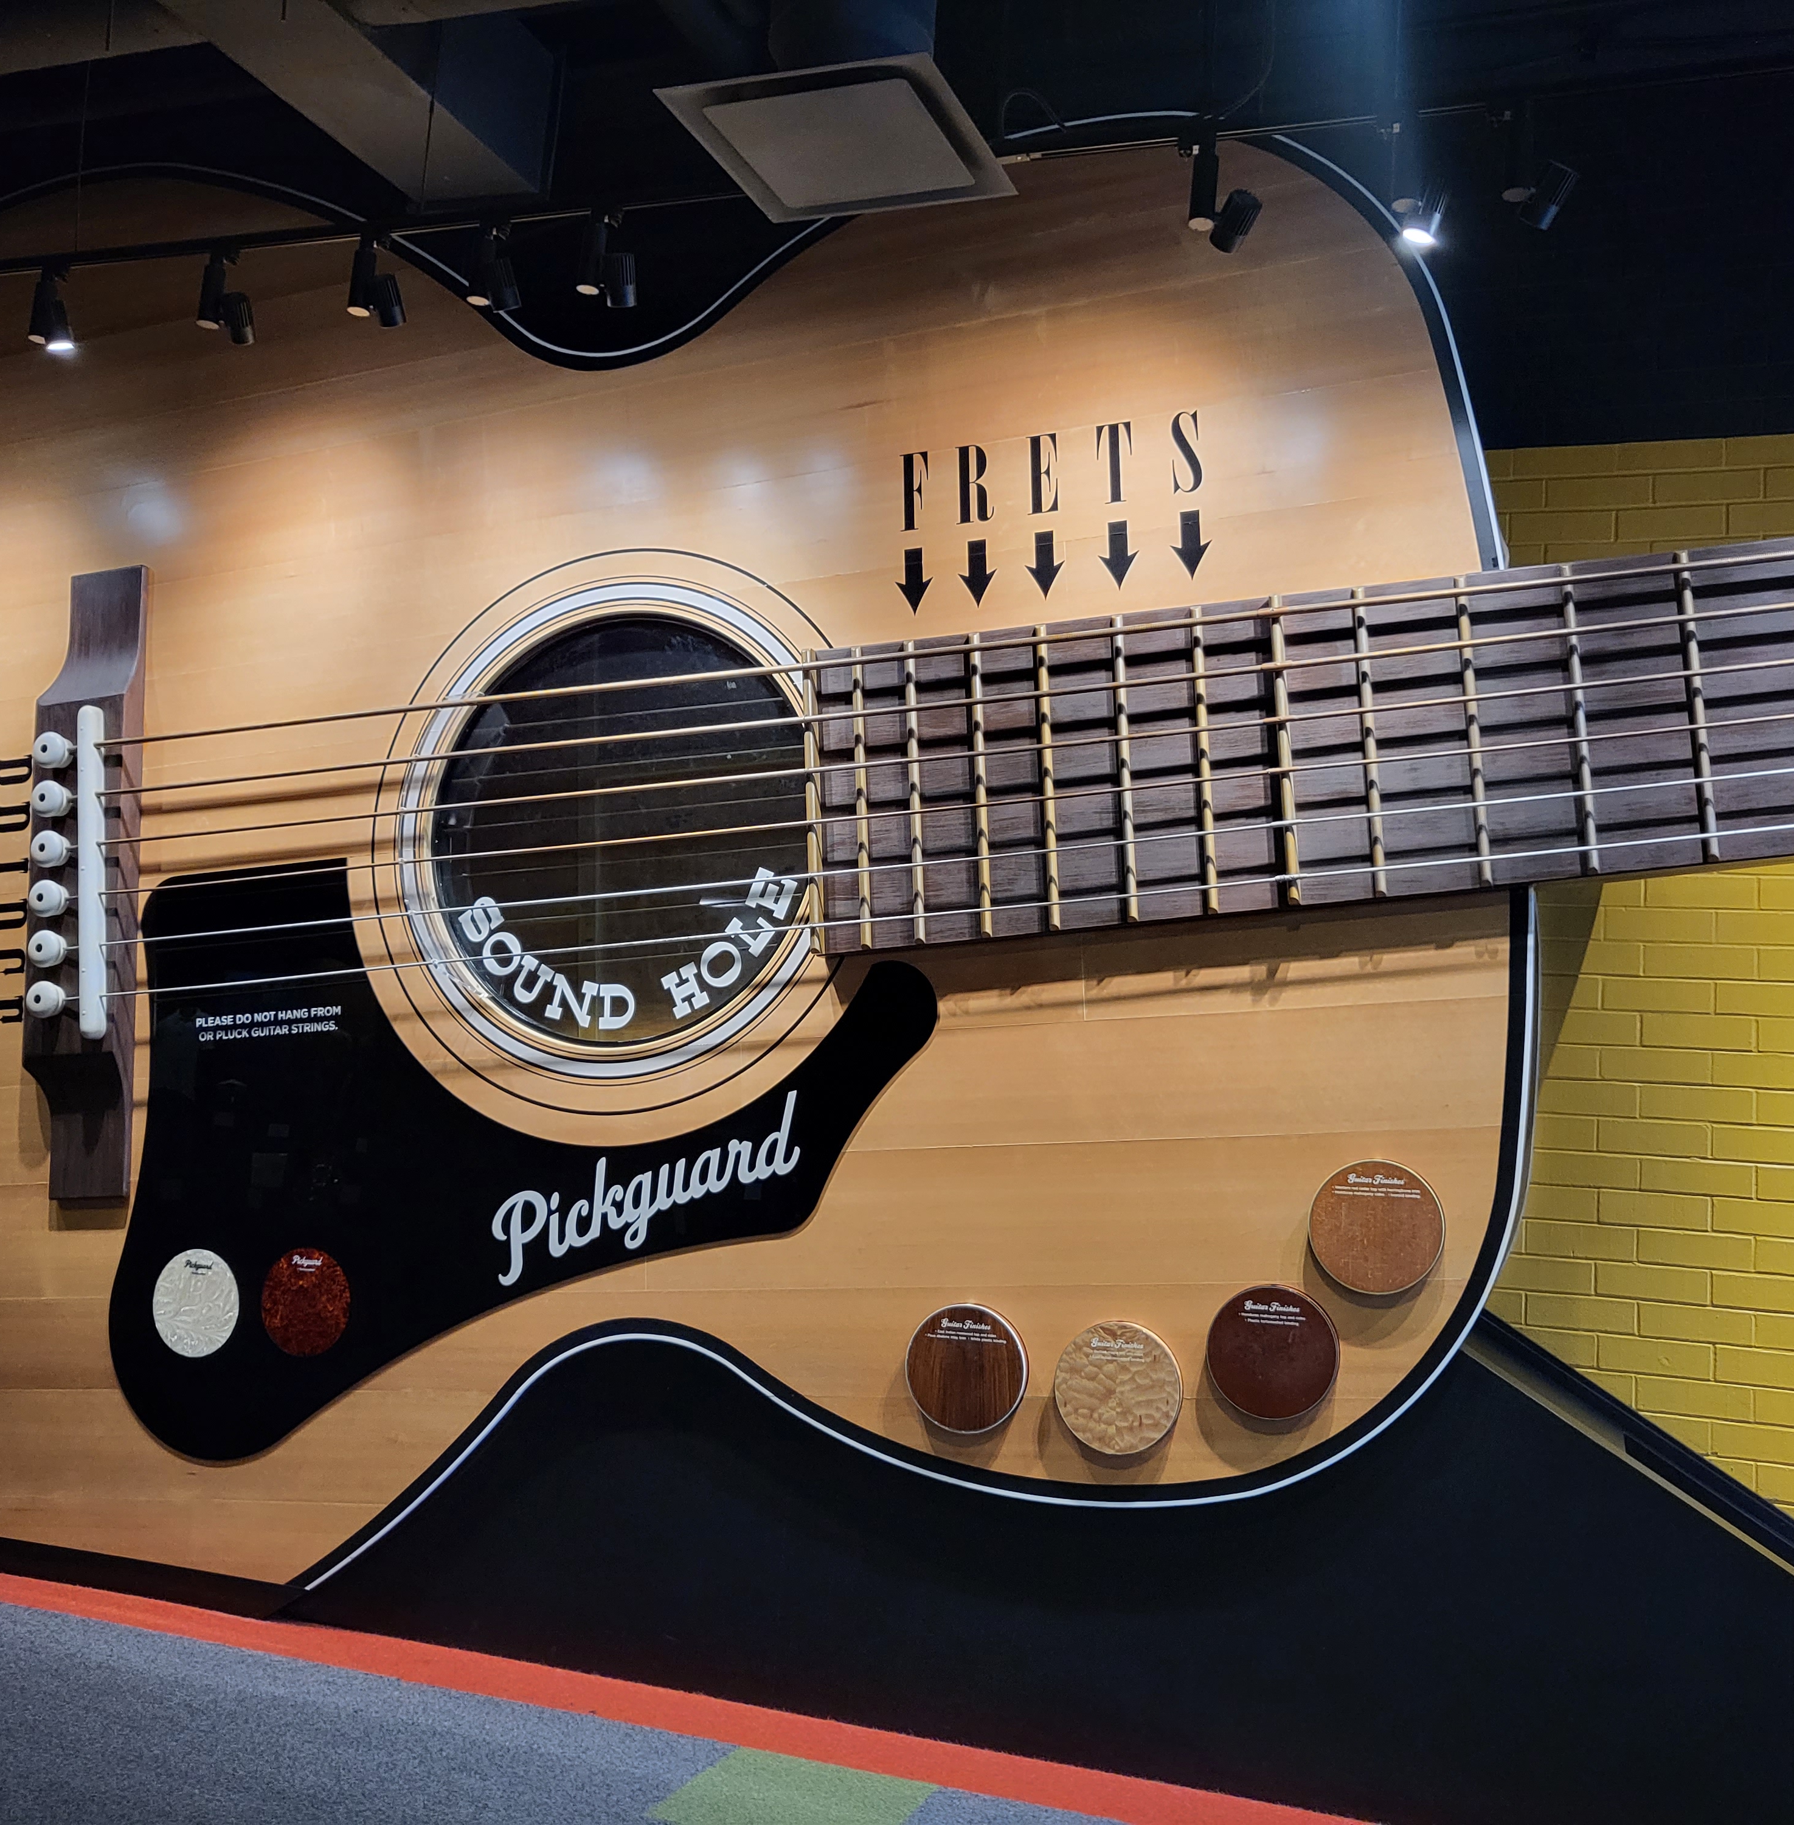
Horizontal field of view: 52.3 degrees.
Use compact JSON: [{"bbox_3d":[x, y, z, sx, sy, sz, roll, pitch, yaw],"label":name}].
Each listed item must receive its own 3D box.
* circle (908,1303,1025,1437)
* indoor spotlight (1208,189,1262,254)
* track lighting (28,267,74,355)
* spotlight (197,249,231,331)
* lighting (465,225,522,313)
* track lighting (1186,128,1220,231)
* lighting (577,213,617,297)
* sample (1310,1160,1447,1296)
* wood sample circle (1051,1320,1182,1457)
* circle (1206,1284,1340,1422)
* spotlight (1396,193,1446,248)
[{"bbox_3d":[0.171,1.079,4.322,0.293,0.293,0.038,1,-9,21],"label":"circle"},{"bbox_3d":[0.744,-1.522,4.025,0.064,0.064,0.135,8,-38,-23],"label":"indoor spotlight"},{"bbox_3d":[-2.377,-1.694,5.137,0.130,0.220,0.100,7,-8,-16],"label":"track lighting"},{"bbox_3d":[-1.853,-1.687,4.955,0.065,0.213,0.065,1,-9,21],"label":"spotlight"},{"bbox_3d":[-1.033,-1.641,4.662,0.135,0.205,0.100,8,-9,-24],"label":"lighting"},{"bbox_3d":[0.685,-1.630,4.064,0.062,0.222,0.062,1,-9,21],"label":"track lighting"},{"bbox_3d":[-0.760,-1.645,4.568,0.065,0.204,0.065,1,-9,21],"label":"lighting"},{"bbox_3d":[1.068,0.700,4.052,0.293,0.293,0.038,1,-9,21],"label":"sample"},{"bbox_3d":[0.513,1.089,4.192,0.293,0.293,0.038,1,-9,21],"label":"wood sample circle"},{"bbox_3d":[0.846,0.983,4.086,0.293,0.293,0.038,1,-9,21],"label":"circle"},{"bbox_3d":[1.123,-1.493,3.889,0.064,0.135,0.064,20,3,22],"label":"spotlight"}]

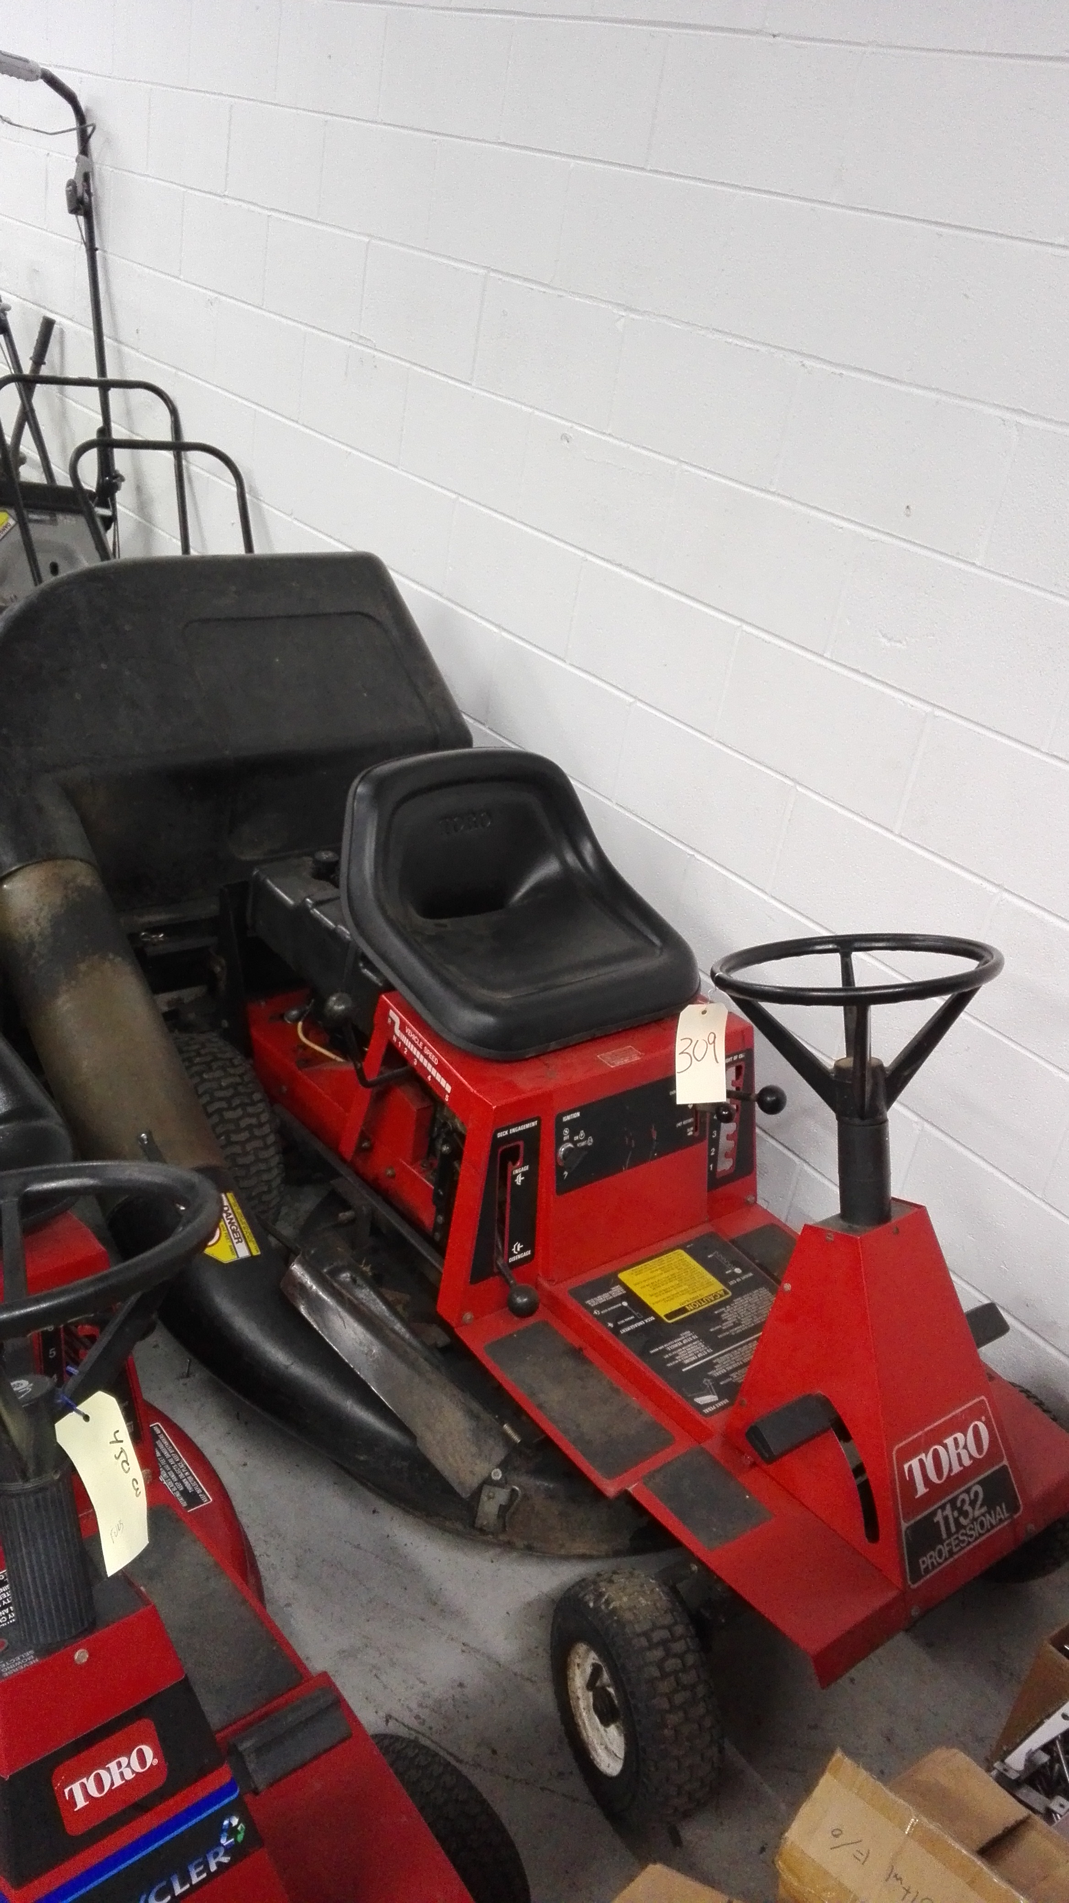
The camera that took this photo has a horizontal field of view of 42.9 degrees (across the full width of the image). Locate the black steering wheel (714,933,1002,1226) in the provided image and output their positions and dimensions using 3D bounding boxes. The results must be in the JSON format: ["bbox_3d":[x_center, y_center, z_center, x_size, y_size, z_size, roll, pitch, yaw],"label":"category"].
[{"bbox_3d":[0.399,0.169,1.671,0.340,0.326,0.340,-5,11,1],"label":"black steering wheel"}]

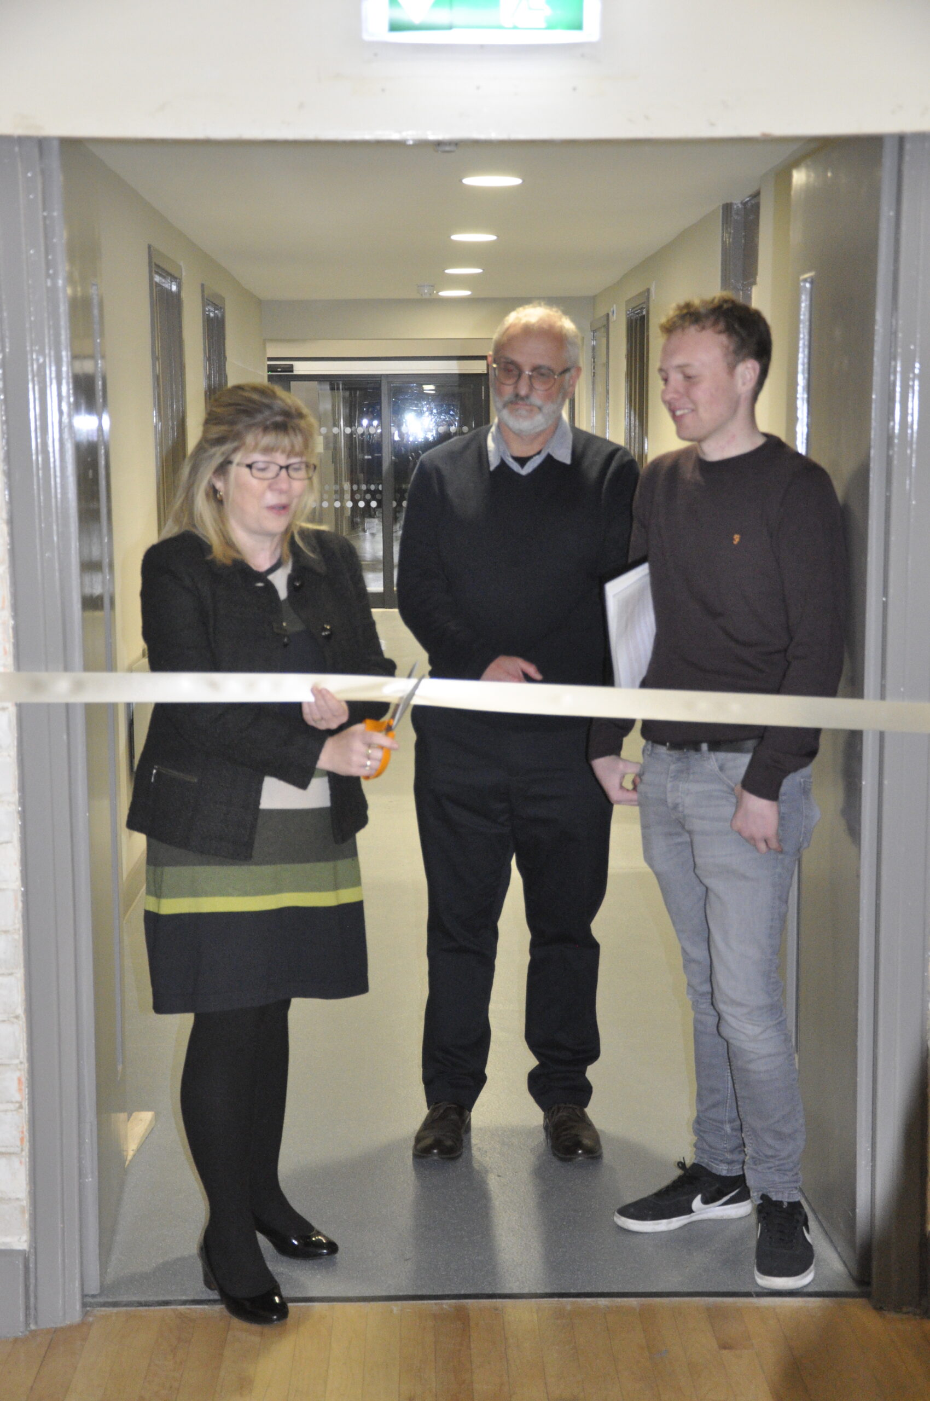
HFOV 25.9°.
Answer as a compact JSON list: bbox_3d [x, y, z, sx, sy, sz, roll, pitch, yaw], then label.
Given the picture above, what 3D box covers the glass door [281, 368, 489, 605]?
[{"bbox_3d":[-0.707,-1.869,17.797,1.840,2.080,0.100,-1,8,-2],"label":"glass door"}]

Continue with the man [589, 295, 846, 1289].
[{"bbox_3d":[0.482,0.151,3.799,0.510,1.800,0.420,6,10,40],"label":"man"}]

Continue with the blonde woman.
[{"bbox_3d":[-0.368,0.259,3.638,0.480,1.640,0.450,-6,10,-37],"label":"blonde woman"}]

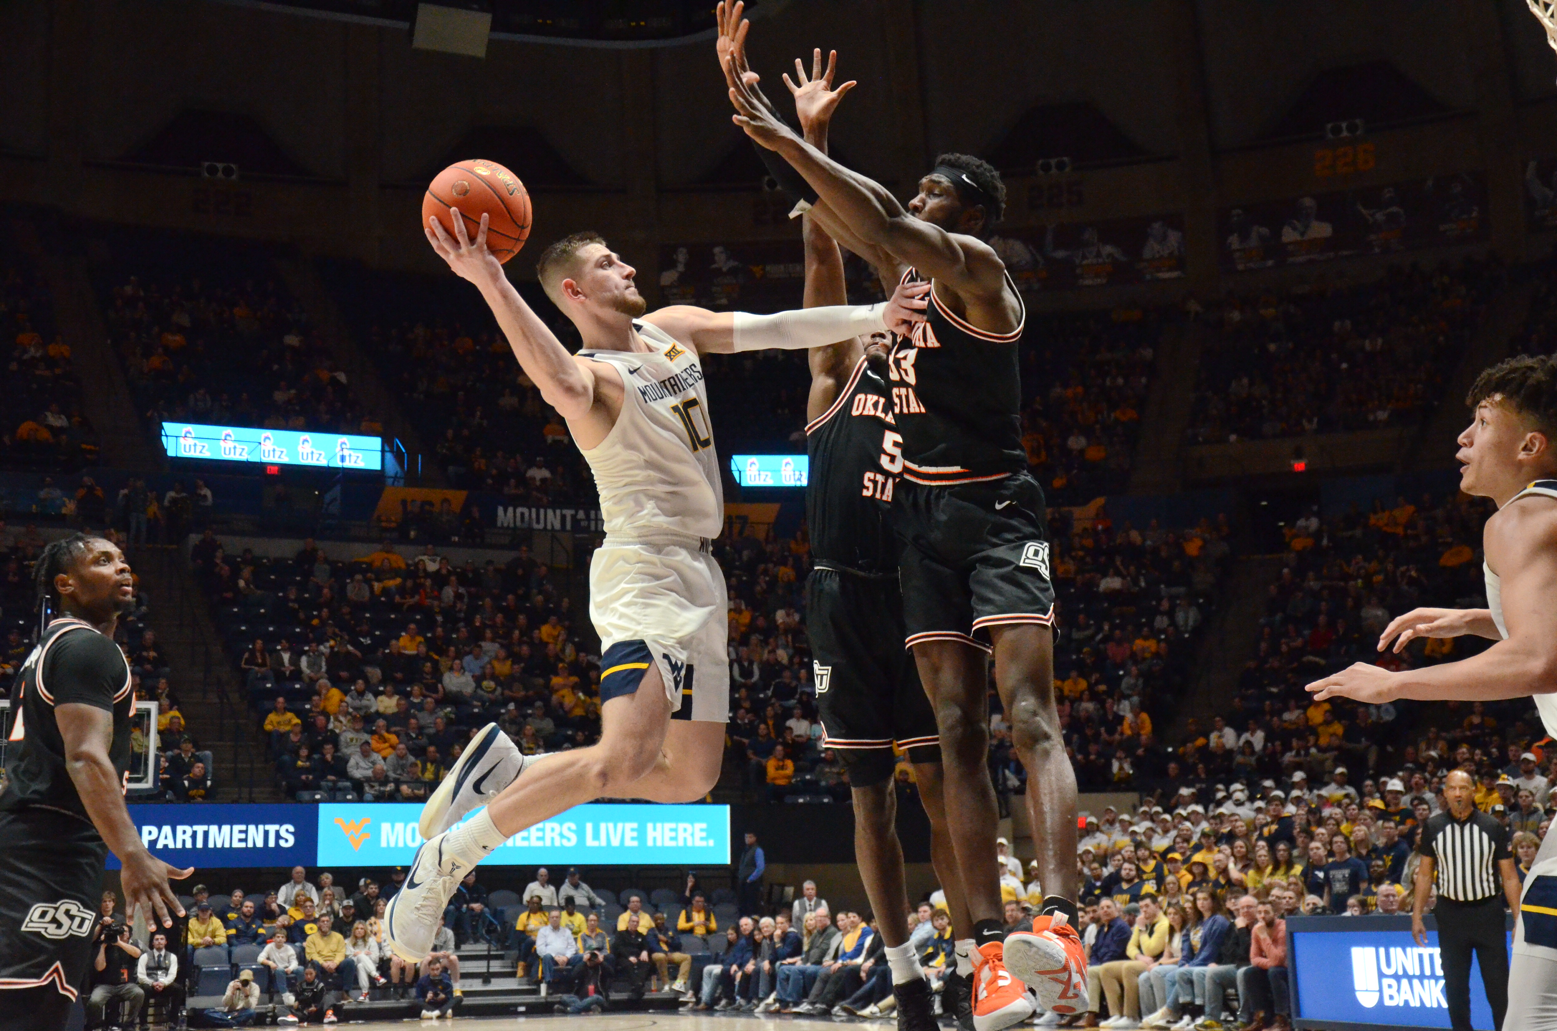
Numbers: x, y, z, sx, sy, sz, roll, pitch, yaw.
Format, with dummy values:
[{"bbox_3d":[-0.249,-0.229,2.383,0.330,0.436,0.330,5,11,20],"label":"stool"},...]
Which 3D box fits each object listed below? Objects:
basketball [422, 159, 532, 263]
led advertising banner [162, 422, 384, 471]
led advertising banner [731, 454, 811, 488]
[{"bbox_3d":[-0.660,-0.661,5.970,0.240,0.240,0.240,0,-9,0],"label":"basketball"},{"bbox_3d":[-10.896,-1.483,58.500,4.660,0.730,0.150,3,-10,-19],"label":"led advertising banner"},{"bbox_3d":[1.248,-1.000,61.300,4.600,0.720,0.150,0,-9,0],"label":"led advertising banner"}]

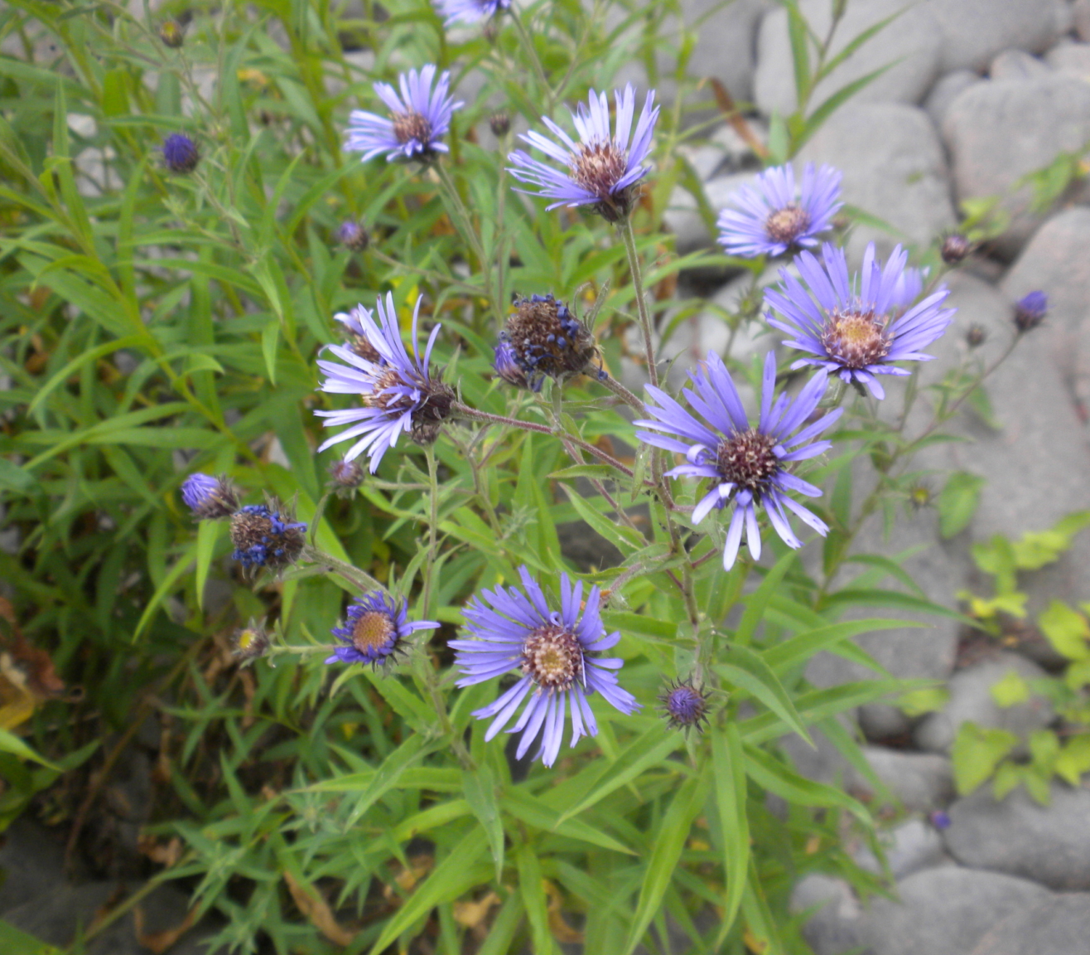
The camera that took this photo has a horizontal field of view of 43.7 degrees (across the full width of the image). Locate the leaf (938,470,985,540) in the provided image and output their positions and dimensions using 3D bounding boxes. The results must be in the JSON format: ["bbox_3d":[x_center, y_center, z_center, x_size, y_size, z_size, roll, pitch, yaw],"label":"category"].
[{"bbox_3d":[0.203,0.013,0.660,0.022,0.007,0.034,16,61,9],"label":"leaf"}]

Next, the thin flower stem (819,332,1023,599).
[{"bbox_3d":[0.127,-0.004,0.460,0.009,0.118,0.010,37,18,0],"label":"thin flower stem"}]

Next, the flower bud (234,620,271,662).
[{"bbox_3d":[-0.073,0.041,0.340,0.009,0.009,0.009,13,24,-48],"label":"flower bud"}]

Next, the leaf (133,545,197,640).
[{"bbox_3d":[-0.126,0.039,0.450,0.006,0.007,0.040,25,70,25],"label":"leaf"}]

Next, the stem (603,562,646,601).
[{"bbox_3d":[0.021,0.028,0.365,0.003,0.003,0.016,38,66,25],"label":"stem"}]

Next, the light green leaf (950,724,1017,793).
[{"bbox_3d":[0.209,0.134,0.650,0.031,0.008,0.036,10,61,6],"label":"light green leaf"}]

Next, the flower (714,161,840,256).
[{"bbox_3d":[0.085,-0.096,0.490,0.044,0.017,0.040,-7,54,9],"label":"flower"}]

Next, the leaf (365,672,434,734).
[{"bbox_3d":[-0.042,0.065,0.390,0.025,0.004,0.007,42,60,-15],"label":"leaf"}]

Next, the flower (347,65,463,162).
[{"bbox_3d":[-0.044,-0.115,0.430,0.034,0.022,0.030,-12,44,14],"label":"flower"}]

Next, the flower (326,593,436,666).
[{"bbox_3d":[-0.044,0.041,0.365,0.028,0.013,0.019,24,91,24],"label":"flower"}]

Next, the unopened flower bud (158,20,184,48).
[{"bbox_3d":[-0.138,-0.163,0.500,0.009,0.009,0.009,-10,34,6],"label":"unopened flower bud"}]

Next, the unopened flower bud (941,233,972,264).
[{"bbox_3d":[0.148,-0.082,0.490,0.011,0.012,0.011,14,35,-11],"label":"unopened flower bud"}]

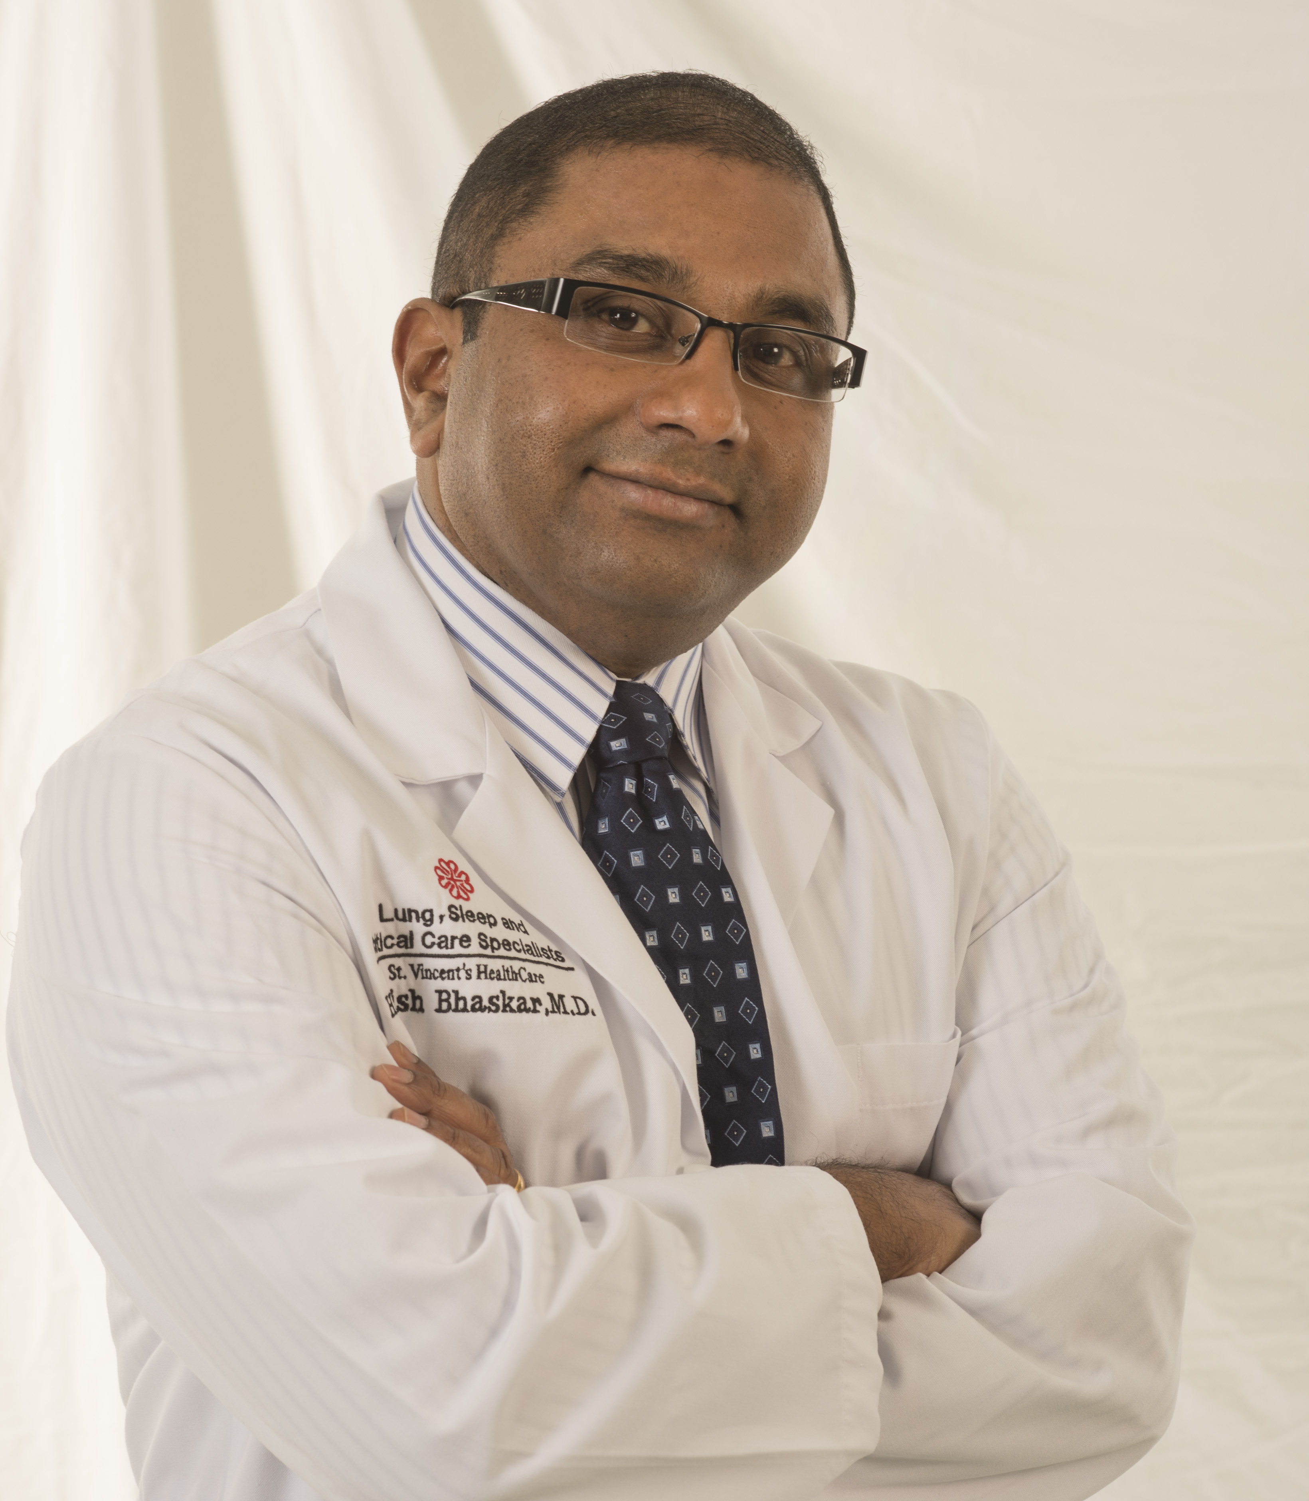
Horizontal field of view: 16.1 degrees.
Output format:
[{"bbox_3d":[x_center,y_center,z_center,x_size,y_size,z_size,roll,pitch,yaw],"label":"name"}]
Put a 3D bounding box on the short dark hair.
[{"bbox_3d":[-0.005,-0.196,1.890,0.168,0.160,0.195,13,-8,-24],"label":"short dark hair"}]

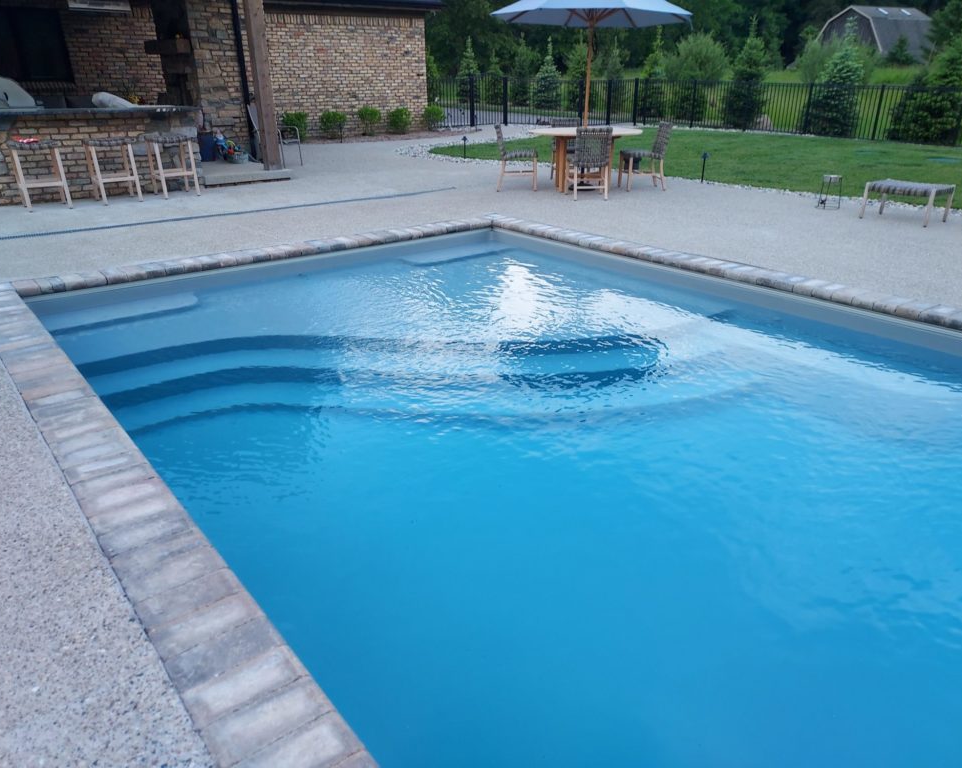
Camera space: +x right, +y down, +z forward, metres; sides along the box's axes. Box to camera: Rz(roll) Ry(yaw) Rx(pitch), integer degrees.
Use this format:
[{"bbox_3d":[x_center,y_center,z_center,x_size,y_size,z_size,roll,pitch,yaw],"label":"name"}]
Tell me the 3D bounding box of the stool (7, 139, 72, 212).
[{"bbox_3d":[-5.234,-2.484,8.440,0.470,0.760,0.520,-16,28,-33],"label":"stool"}]

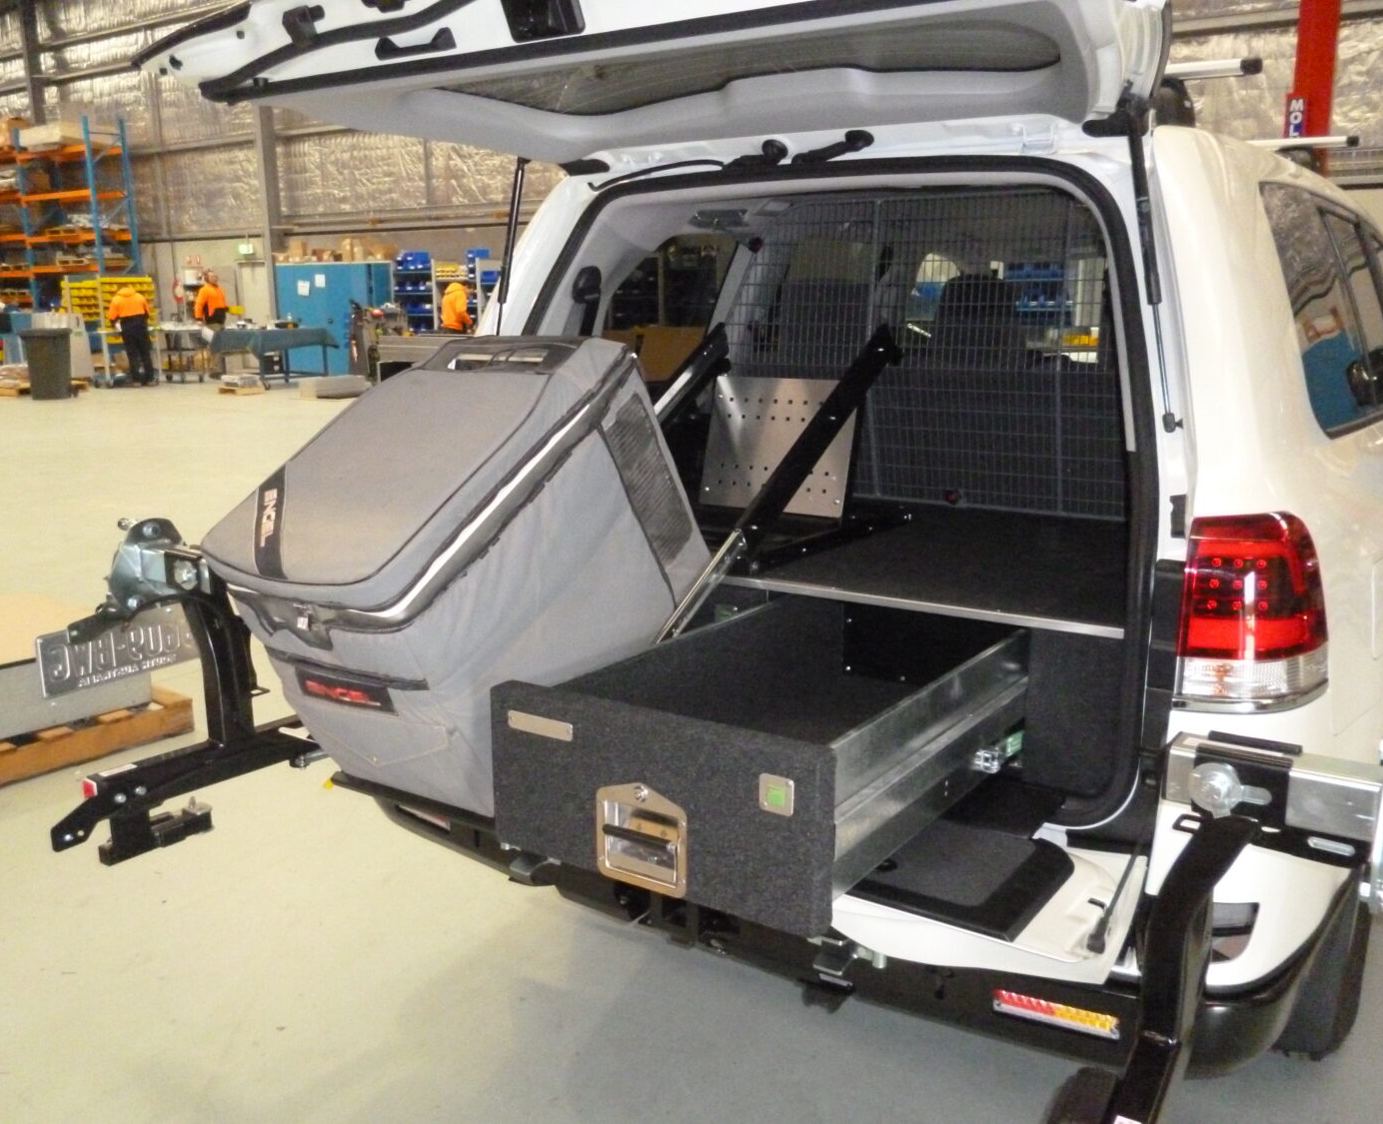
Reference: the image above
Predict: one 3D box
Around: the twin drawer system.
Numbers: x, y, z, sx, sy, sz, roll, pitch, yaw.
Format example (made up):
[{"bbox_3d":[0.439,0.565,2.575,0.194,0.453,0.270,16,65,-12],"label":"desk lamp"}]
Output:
[{"bbox_3d":[0.241,0.268,2.244,0.615,0.267,1.084,6,12,34],"label":"twin drawer system"}]

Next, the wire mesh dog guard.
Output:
[{"bbox_3d":[0.645,-0.566,3.318,1.360,0.840,0.060,9,16,34],"label":"wire mesh dog guard"}]

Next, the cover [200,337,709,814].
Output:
[{"bbox_3d":[-0.400,-0.002,2.293,0.454,0.529,0.713,9,44,34],"label":"cover"}]

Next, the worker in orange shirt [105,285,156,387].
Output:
[{"bbox_3d":[-8.749,-3.510,18.921,0.600,1.580,0.450,-6,14,-24],"label":"worker in orange shirt"}]

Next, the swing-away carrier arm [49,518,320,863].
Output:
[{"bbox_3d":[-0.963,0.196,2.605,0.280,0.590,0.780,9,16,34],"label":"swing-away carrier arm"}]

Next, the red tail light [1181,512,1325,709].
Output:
[{"bbox_3d":[0.897,0.078,1.941,0.225,0.310,0.175,9,16,34],"label":"red tail light"}]

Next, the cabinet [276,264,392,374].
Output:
[{"bbox_3d":[-6.234,-4.211,21.076,2.468,1.874,0.600,9,16,34],"label":"cabinet"}]

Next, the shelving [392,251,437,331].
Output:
[{"bbox_3d":[-4.273,-3.889,19.520,1.020,1.926,0.450,9,16,34],"label":"shelving"}]

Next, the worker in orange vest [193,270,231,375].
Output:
[{"bbox_3d":[-7.976,-3.906,20.201,0.400,1.760,0.550,6,14,24],"label":"worker in orange vest"}]

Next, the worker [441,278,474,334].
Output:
[{"bbox_3d":[-3.630,-3.572,18.810,0.420,1.680,0.500,-6,14,-24],"label":"worker"}]

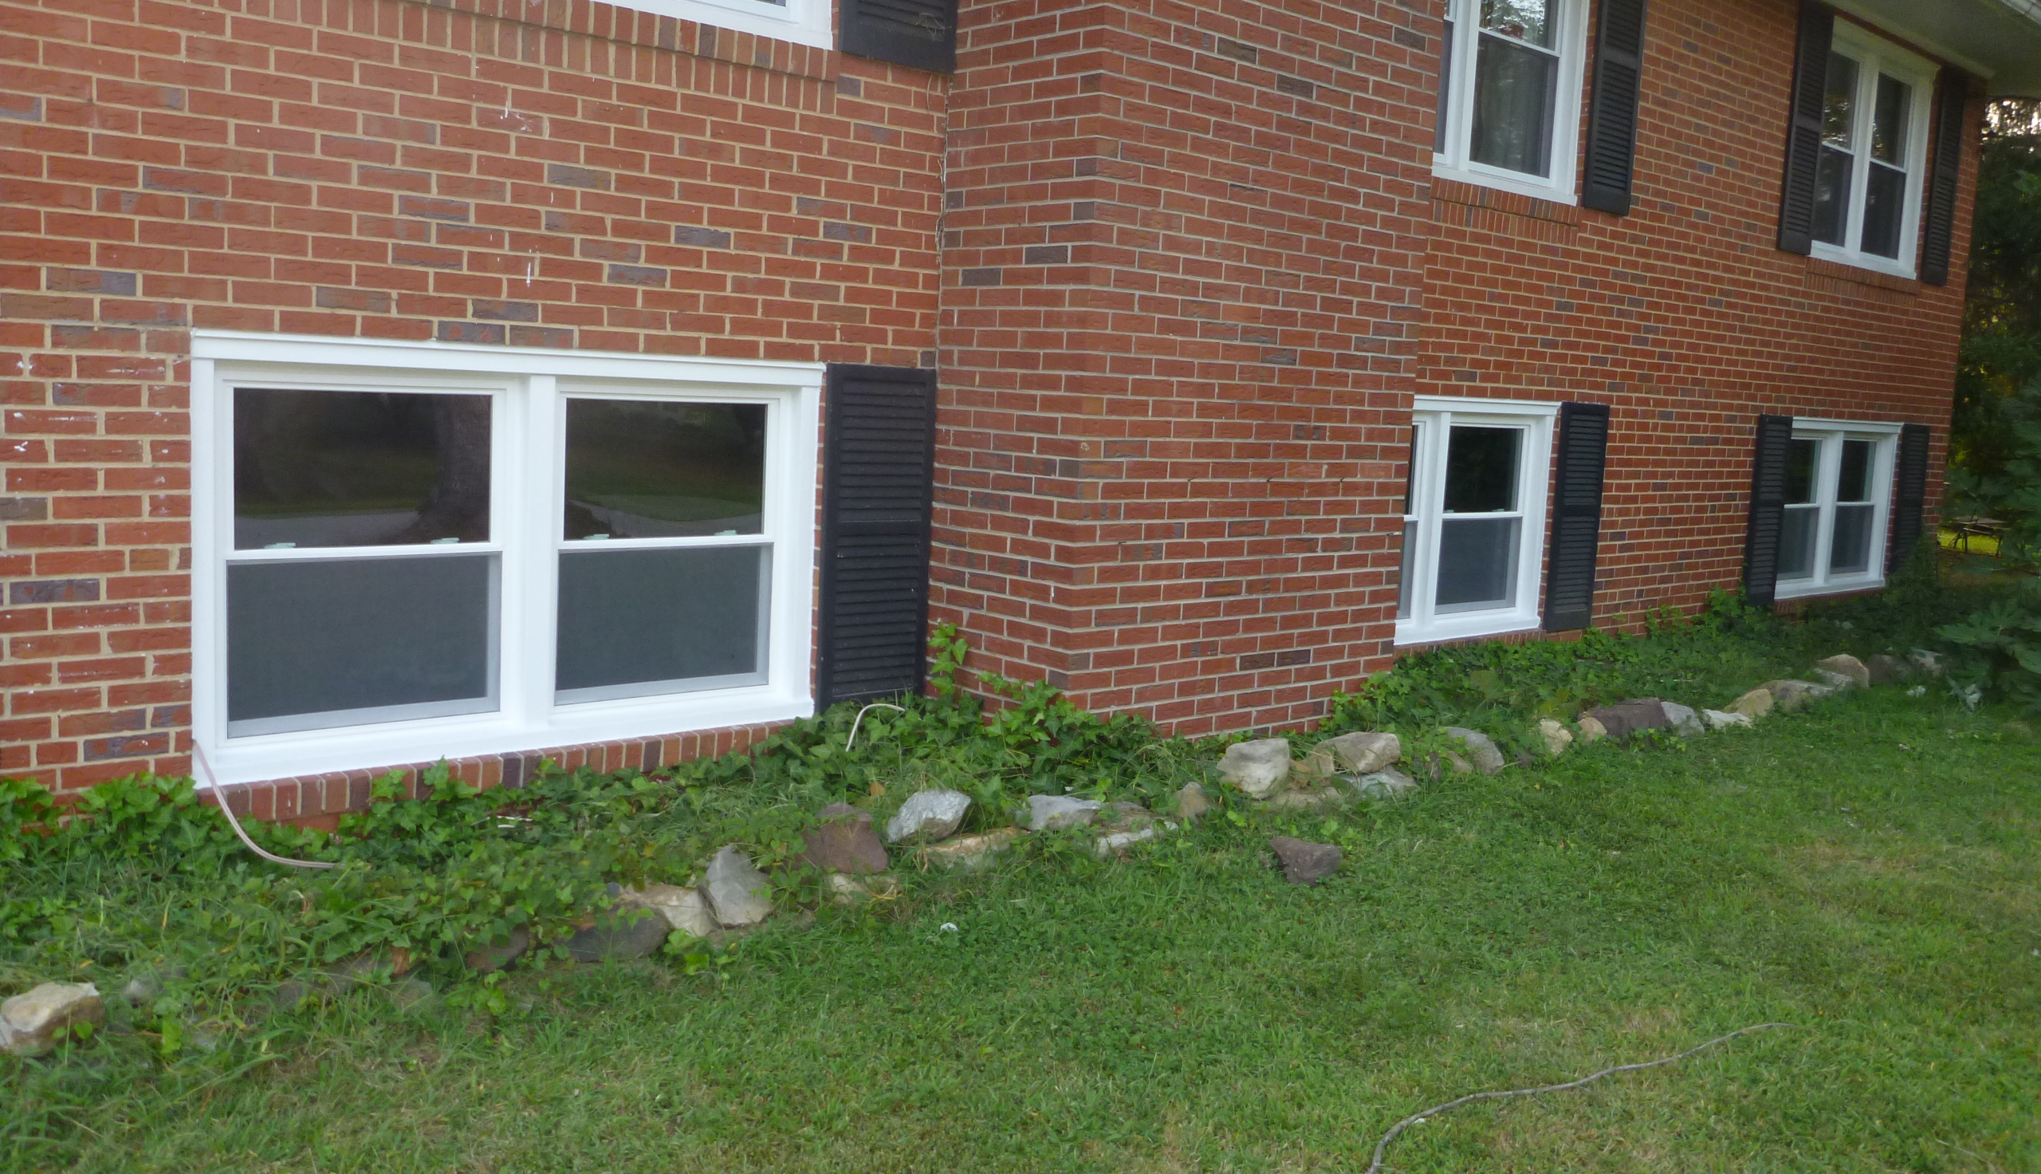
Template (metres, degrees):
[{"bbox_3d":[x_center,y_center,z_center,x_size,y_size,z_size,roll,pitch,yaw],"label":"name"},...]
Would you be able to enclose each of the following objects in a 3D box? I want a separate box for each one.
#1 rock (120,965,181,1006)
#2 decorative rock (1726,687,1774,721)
[{"bbox_3d":[-1.768,0.808,3.353,0.140,0.085,0.110,-4,9,-42],"label":"rock"},{"bbox_3d":[3.435,0.549,7.773,0.213,0.140,0.160,-4,9,-42],"label":"decorative rock"}]

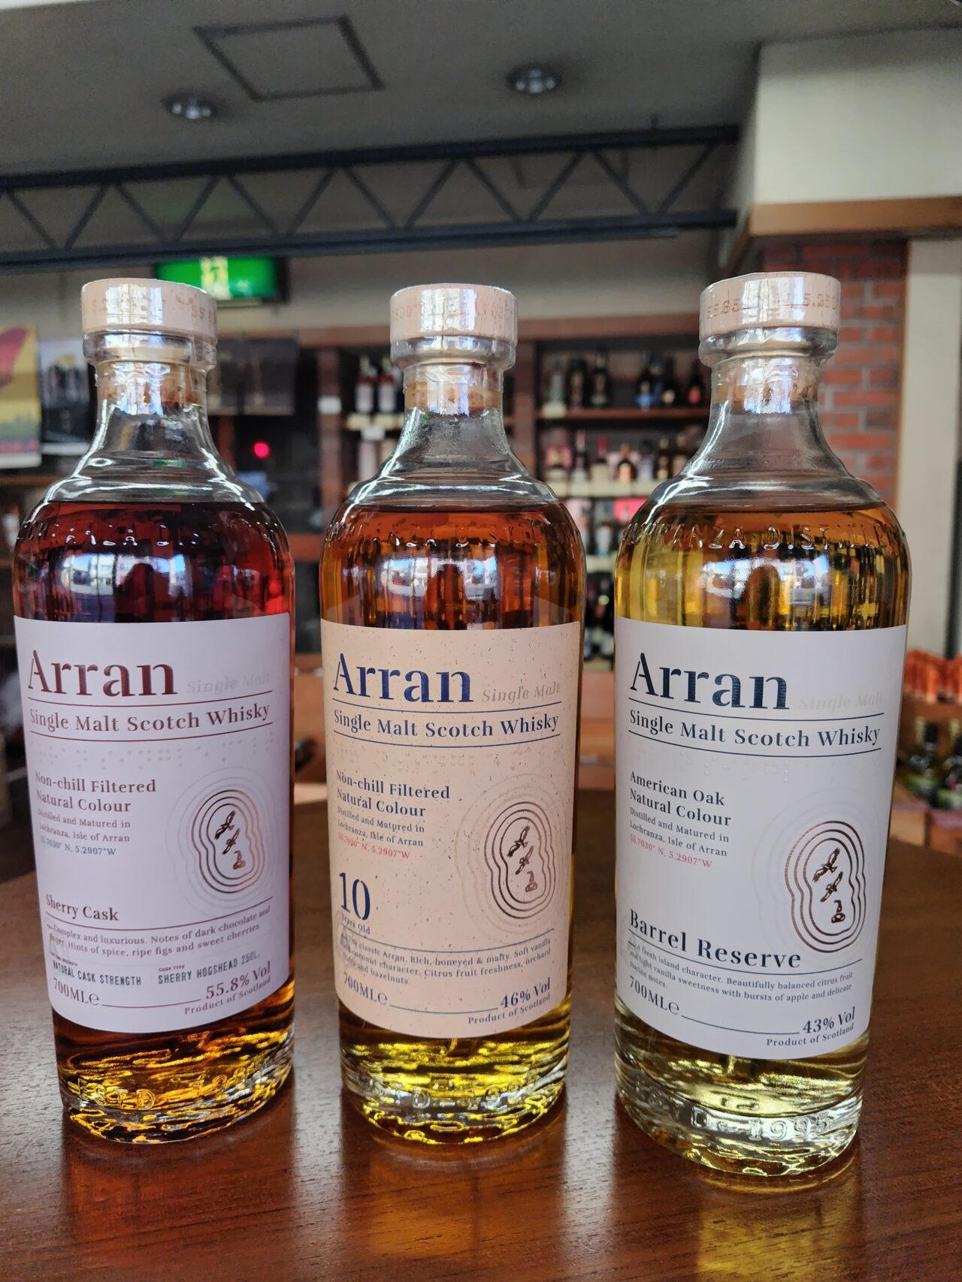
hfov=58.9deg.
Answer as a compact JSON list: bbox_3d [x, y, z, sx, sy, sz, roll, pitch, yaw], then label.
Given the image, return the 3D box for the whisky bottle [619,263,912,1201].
[{"bbox_3d":[0.083,0.024,0.263,0.083,0.252,0.083,3,8,18],"label":"whisky bottle"}]

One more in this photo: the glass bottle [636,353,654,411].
[{"bbox_3d":[0.813,-1.291,4.231,0.078,0.263,0.078,1,7,8],"label":"glass bottle"}]

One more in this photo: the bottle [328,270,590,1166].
[{"bbox_3d":[-0.009,0.022,0.276,0.083,0.252,0.083,1,7,5],"label":"bottle"}]

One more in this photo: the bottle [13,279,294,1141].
[{"bbox_3d":[-0.102,0.021,0.277,0.083,0.252,0.083,-1,7,-9],"label":"bottle"}]

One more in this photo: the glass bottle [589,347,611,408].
[{"bbox_3d":[0.599,-1.315,4.260,0.082,0.282,0.082,1,7,8],"label":"glass bottle"}]

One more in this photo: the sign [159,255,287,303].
[{"bbox_3d":[-1.314,-1.831,4.301,0.637,0.193,0.100,1,7,8],"label":"sign"}]

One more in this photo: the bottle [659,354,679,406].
[{"bbox_3d":[0.929,-1.288,4.214,0.080,0.247,0.080,1,7,8],"label":"bottle"}]

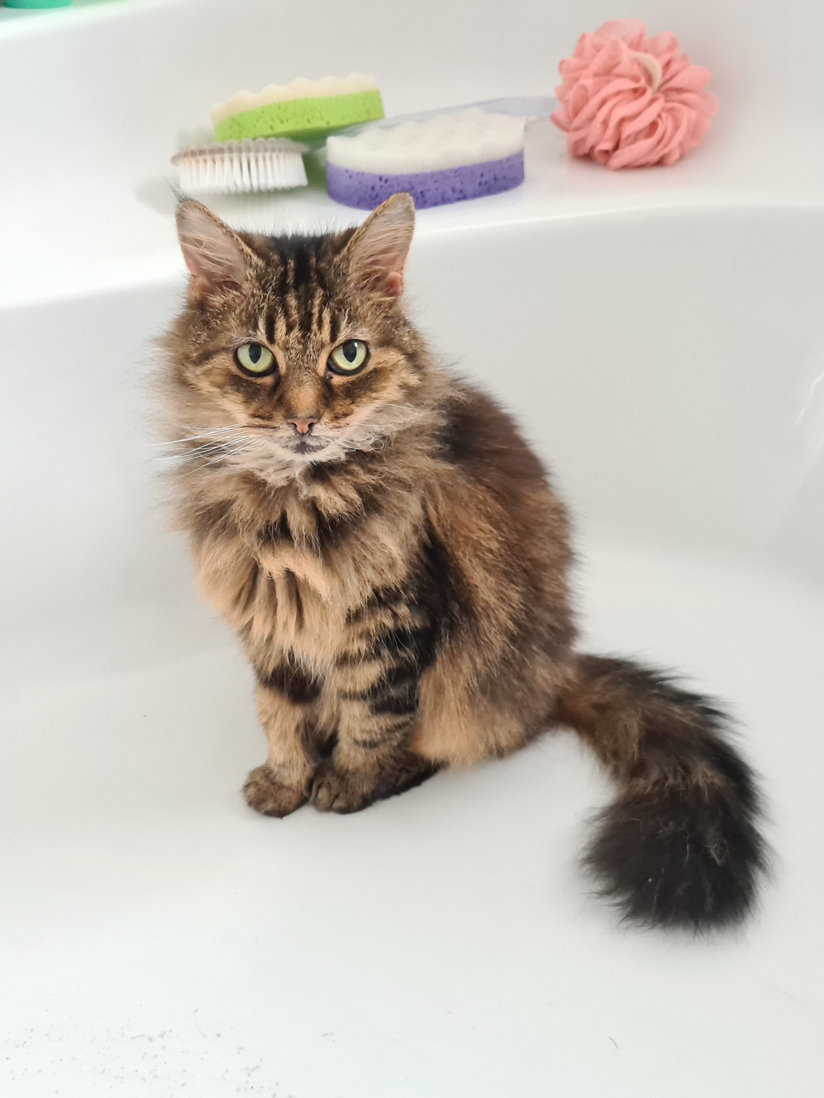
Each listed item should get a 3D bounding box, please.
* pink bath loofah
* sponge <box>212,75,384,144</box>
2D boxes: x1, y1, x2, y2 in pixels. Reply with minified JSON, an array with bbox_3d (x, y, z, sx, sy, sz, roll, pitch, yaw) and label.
[{"bbox_3d":[0.163,-0.332,0.605,0.115,0.105,0.110,0,40,0],"label":"pink bath loofah"},{"bbox_3d":[-0.089,-0.347,0.650,0.140,0.042,0.085,-17,25,-19],"label":"sponge"}]

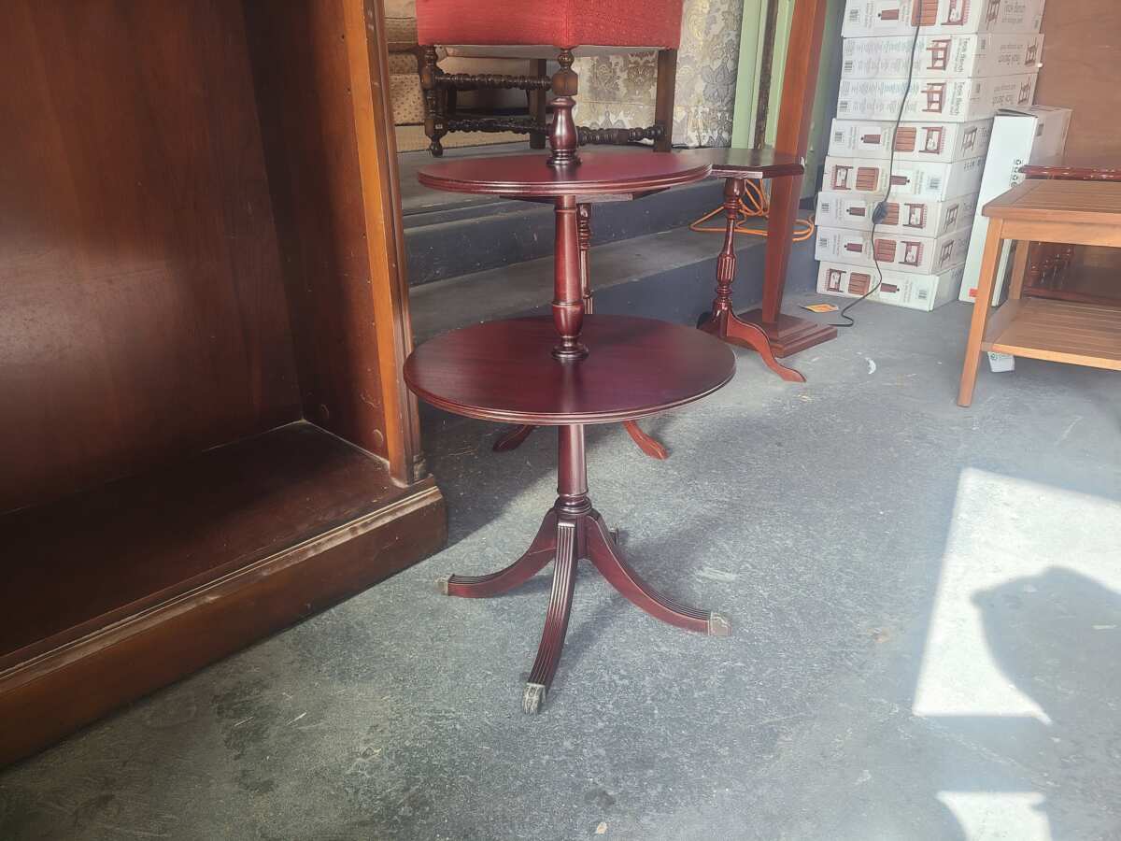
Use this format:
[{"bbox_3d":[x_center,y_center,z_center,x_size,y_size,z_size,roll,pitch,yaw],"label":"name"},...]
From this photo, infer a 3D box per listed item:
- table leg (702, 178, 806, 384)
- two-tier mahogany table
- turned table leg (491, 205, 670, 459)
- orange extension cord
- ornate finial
[{"bbox_3d":[0.472,-0.364,2.148,0.365,0.492,0.420,14,26,33],"label":"table leg"},{"bbox_3d":[0.013,-0.047,1.103,0.435,0.706,0.435,5,23,15],"label":"two-tier mahogany table"},{"bbox_3d":[0.057,-0.221,1.814,0.382,0.497,0.332,2,22,9],"label":"turned table leg"},{"bbox_3d":[0.740,-0.773,2.985,0.399,0.168,0.420,-20,29,-39],"label":"orange extension cord"},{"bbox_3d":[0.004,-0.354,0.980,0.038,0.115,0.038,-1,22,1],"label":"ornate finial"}]

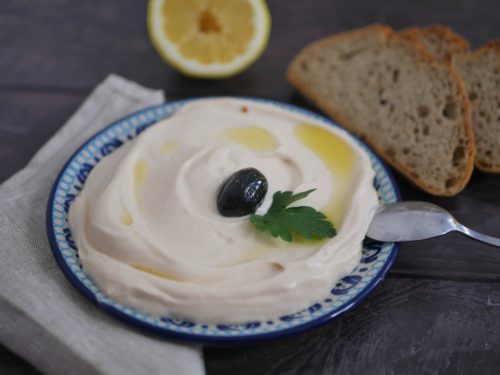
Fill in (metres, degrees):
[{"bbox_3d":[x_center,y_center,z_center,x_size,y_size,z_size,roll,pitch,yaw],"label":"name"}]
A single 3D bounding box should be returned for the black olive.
[{"bbox_3d":[-0.003,0.003,0.323,0.019,0.019,0.028,27,48,25],"label":"black olive"}]

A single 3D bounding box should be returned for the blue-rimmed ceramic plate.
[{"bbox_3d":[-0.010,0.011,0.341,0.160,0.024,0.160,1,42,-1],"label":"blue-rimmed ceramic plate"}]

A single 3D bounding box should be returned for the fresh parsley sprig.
[{"bbox_3d":[0.018,0.012,0.318,0.037,0.012,0.033,8,43,6],"label":"fresh parsley sprig"}]

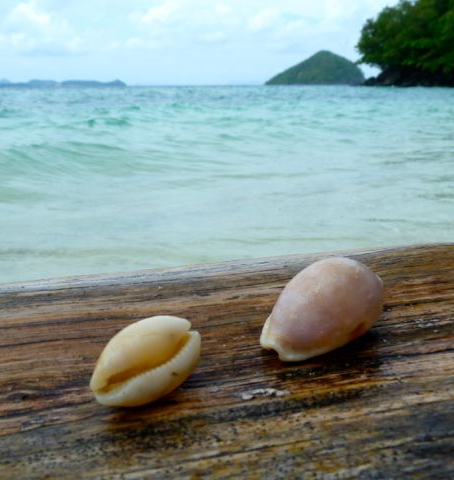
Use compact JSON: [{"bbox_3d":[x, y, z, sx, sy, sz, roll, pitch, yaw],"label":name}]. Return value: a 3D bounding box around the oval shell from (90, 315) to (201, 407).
[{"bbox_3d":[-0.021,0.032,0.124,0.032,0.021,0.018,-27,-5,-31],"label":"oval shell"}]

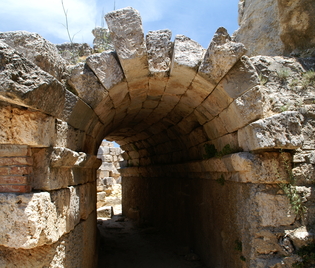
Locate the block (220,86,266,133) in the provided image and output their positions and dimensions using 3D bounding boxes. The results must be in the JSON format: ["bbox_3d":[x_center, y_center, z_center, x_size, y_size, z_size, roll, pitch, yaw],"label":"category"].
[{"bbox_3d":[1.084,-0.275,3.797,0.420,0.380,0.650,-29,-5,-7],"label":"block"}]

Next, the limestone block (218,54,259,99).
[{"bbox_3d":[0.854,-0.540,3.416,0.422,0.321,0.473,-40,-3,-7],"label":"limestone block"}]

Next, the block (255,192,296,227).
[{"bbox_3d":[1.309,0.886,3.528,0.420,0.380,0.400,0,-7,-4],"label":"block"}]

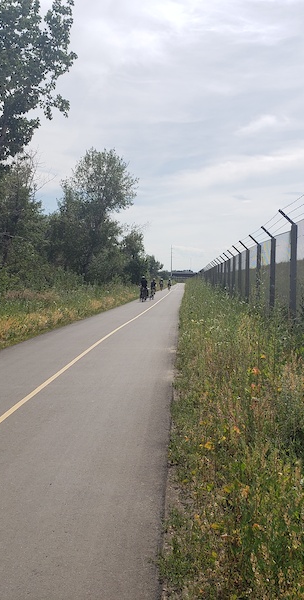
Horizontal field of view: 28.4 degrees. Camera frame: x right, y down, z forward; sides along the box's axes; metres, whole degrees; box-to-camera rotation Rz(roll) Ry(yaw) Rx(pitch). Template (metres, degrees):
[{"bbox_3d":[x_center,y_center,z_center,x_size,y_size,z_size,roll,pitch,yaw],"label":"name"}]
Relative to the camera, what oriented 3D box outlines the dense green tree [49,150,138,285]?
[{"bbox_3d":[-4.160,-5.700,42.000,6.300,9.800,6.000,0,2,0],"label":"dense green tree"}]

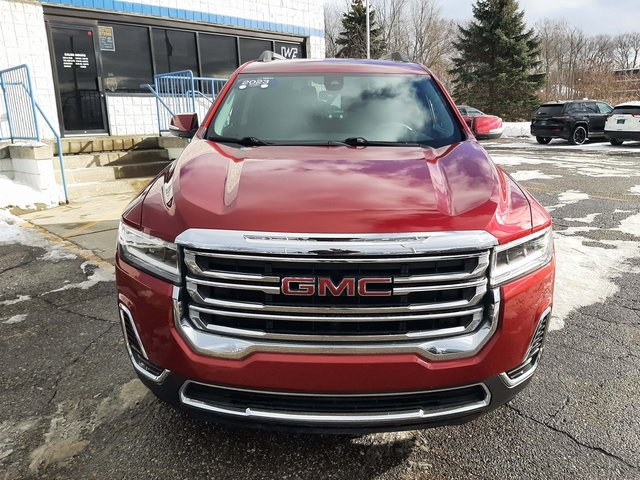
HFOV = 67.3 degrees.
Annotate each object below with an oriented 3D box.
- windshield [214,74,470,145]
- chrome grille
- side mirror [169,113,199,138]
[{"bbox_3d":[0.104,-0.816,3.020,1.540,0.170,0.900,1,45,2],"label":"windshield"},{"bbox_3d":[0.052,0.186,1.679,1.170,0.440,0.200,1,15,2],"label":"chrome grille"},{"bbox_3d":[-0.880,-0.724,3.100,0.220,0.170,0.160,1,15,2],"label":"side mirror"}]

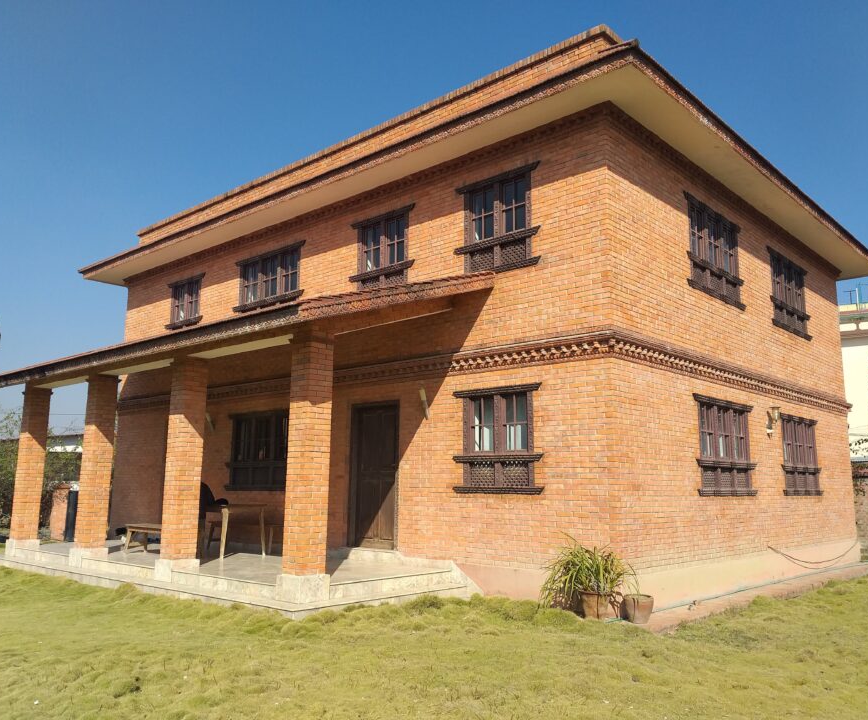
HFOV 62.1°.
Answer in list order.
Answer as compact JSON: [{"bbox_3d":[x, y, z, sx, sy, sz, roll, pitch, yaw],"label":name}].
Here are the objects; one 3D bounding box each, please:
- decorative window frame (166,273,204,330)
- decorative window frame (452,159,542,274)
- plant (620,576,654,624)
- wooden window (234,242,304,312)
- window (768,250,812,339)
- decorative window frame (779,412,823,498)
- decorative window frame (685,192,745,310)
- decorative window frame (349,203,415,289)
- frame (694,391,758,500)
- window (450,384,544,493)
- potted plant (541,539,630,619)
[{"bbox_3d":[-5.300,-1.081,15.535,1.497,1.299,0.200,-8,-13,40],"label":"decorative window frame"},{"bbox_3d":[0.924,-1.883,10.183,1.487,1.440,0.200,-8,-13,40],"label":"decorative window frame"},{"bbox_3d":[2.284,2.700,8.113,0.360,0.506,0.360,-8,-13,40],"label":"plant"},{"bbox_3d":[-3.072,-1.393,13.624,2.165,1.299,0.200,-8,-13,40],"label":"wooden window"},{"bbox_3d":[6.679,-1.201,13.701,0.200,1.440,2.147,-9,-14,43],"label":"window"},{"bbox_3d":[6.647,1.765,13.180,0.200,1.421,2.147,-9,-14,43],"label":"decorative window frame"},{"bbox_3d":[4.368,-1.637,11.366,0.200,1.440,2.145,-9,-14,43],"label":"decorative window frame"},{"bbox_3d":[-0.794,-1.643,11.656,1.502,1.440,0.200,-8,-13,40],"label":"decorative window frame"},{"bbox_3d":[4.335,1.329,10.845,0.200,1.421,2.145,-9,-14,43],"label":"frame"},{"bbox_3d":[0.891,1.083,9.661,1.487,1.421,0.200,-8,-13,40],"label":"window"},{"bbox_3d":[1.737,2.533,8.266,0.950,0.951,0.800,-8,-13,40],"label":"potted plant"}]

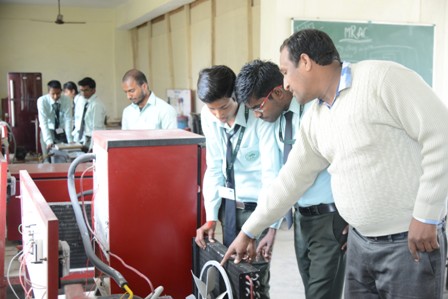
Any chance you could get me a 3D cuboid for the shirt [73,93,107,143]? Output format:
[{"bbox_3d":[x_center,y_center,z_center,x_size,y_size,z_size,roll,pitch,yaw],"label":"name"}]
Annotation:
[{"bbox_3d":[-1.443,-0.323,5.900,0.430,0.580,0.310,4,8,27],"label":"shirt"}]

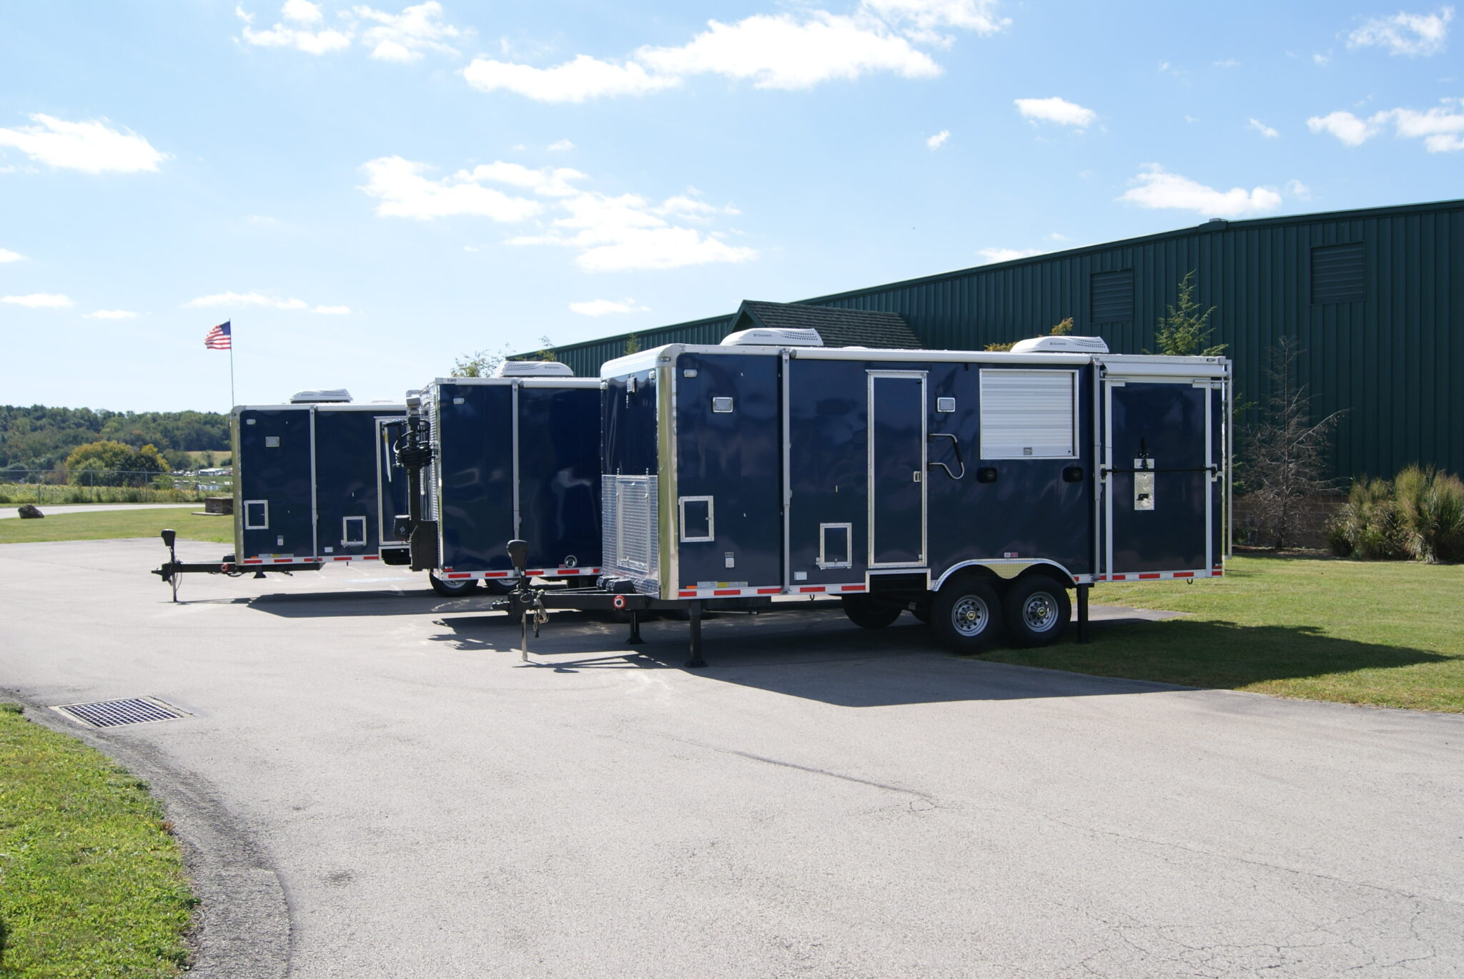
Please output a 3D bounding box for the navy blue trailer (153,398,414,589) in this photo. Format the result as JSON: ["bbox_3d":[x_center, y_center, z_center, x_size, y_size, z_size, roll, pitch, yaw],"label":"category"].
[{"bbox_3d":[-5.444,0.025,24.475,8.100,3.410,2.520,-2,1,-11],"label":"navy blue trailer"}]

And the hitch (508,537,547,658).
[{"bbox_3d":[-2.112,1.138,15.071,0.400,1.260,0.280,-1,1,-20],"label":"hitch"}]

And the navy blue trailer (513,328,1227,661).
[{"bbox_3d":[1.377,-0.017,16.289,8.080,3.460,2.520,-1,1,-20],"label":"navy blue trailer"}]

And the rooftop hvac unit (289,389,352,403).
[{"bbox_3d":[-6.770,-1.522,24.196,1.000,0.255,0.720,-2,1,-11],"label":"rooftop hvac unit"}]

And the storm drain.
[{"bbox_3d":[-4.885,1.813,11.756,0.770,0.060,1.310,-1,1,-40],"label":"storm drain"}]

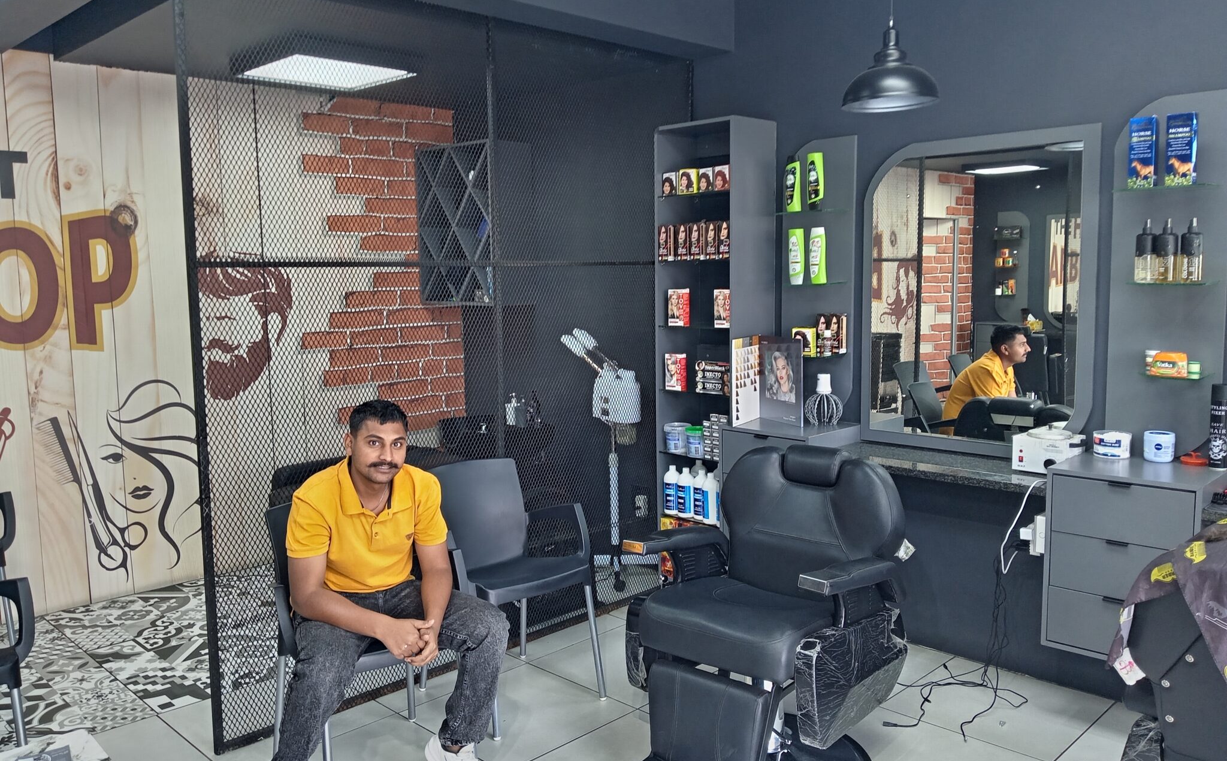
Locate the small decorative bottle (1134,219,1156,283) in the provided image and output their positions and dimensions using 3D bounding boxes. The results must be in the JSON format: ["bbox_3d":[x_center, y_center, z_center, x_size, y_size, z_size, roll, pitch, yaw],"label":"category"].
[{"bbox_3d":[1.695,-0.411,3.038,0.058,0.200,0.058,4,8,37],"label":"small decorative bottle"}]

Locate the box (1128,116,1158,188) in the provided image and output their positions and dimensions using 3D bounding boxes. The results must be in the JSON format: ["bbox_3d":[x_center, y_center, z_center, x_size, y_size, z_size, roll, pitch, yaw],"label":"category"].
[{"bbox_3d":[1.706,-0.734,3.081,0.075,0.220,0.050,5,9,44],"label":"box"}]

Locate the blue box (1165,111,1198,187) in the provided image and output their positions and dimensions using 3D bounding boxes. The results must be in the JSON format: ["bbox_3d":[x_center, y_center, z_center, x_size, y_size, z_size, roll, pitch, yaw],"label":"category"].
[{"bbox_3d":[1.743,-0.707,2.933,0.075,0.217,0.045,5,9,43],"label":"blue box"}]

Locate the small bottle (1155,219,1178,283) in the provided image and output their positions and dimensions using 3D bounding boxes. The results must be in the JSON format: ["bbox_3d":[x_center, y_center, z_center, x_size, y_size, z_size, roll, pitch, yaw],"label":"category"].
[{"bbox_3d":[1.737,-0.406,2.996,0.058,0.197,0.058,4,8,37],"label":"small bottle"}]

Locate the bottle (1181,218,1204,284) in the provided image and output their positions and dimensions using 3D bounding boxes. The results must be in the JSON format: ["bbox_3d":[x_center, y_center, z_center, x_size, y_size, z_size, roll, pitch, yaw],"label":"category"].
[{"bbox_3d":[1.814,-0.408,2.999,0.059,0.203,0.059,1,6,10],"label":"bottle"}]

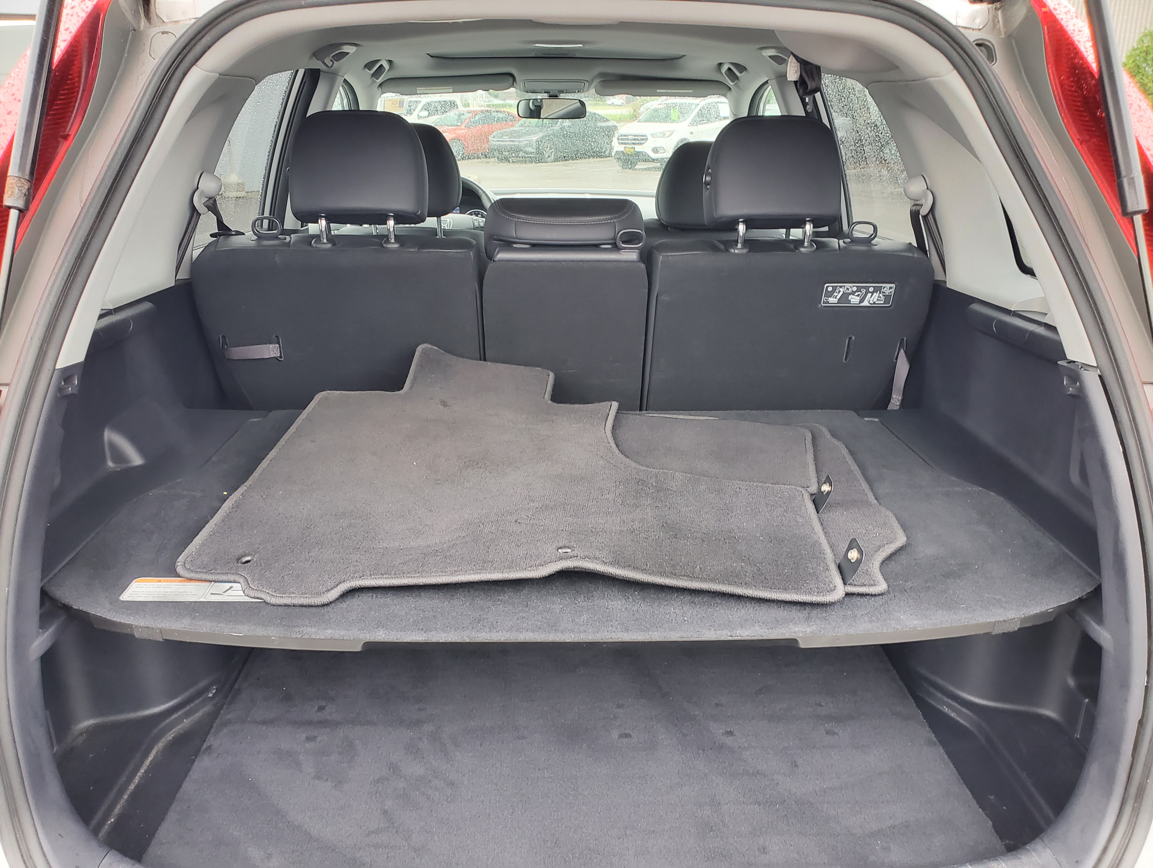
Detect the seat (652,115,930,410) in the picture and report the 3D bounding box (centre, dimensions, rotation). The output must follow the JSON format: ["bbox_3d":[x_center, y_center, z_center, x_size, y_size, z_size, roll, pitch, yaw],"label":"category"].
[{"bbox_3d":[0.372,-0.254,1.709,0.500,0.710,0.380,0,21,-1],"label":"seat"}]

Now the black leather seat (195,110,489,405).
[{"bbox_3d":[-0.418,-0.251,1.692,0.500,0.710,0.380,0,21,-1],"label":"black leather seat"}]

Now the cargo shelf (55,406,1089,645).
[{"bbox_3d":[-0.008,0.104,1.299,1.280,0.035,0.765,0,21,-1],"label":"cargo shelf"}]

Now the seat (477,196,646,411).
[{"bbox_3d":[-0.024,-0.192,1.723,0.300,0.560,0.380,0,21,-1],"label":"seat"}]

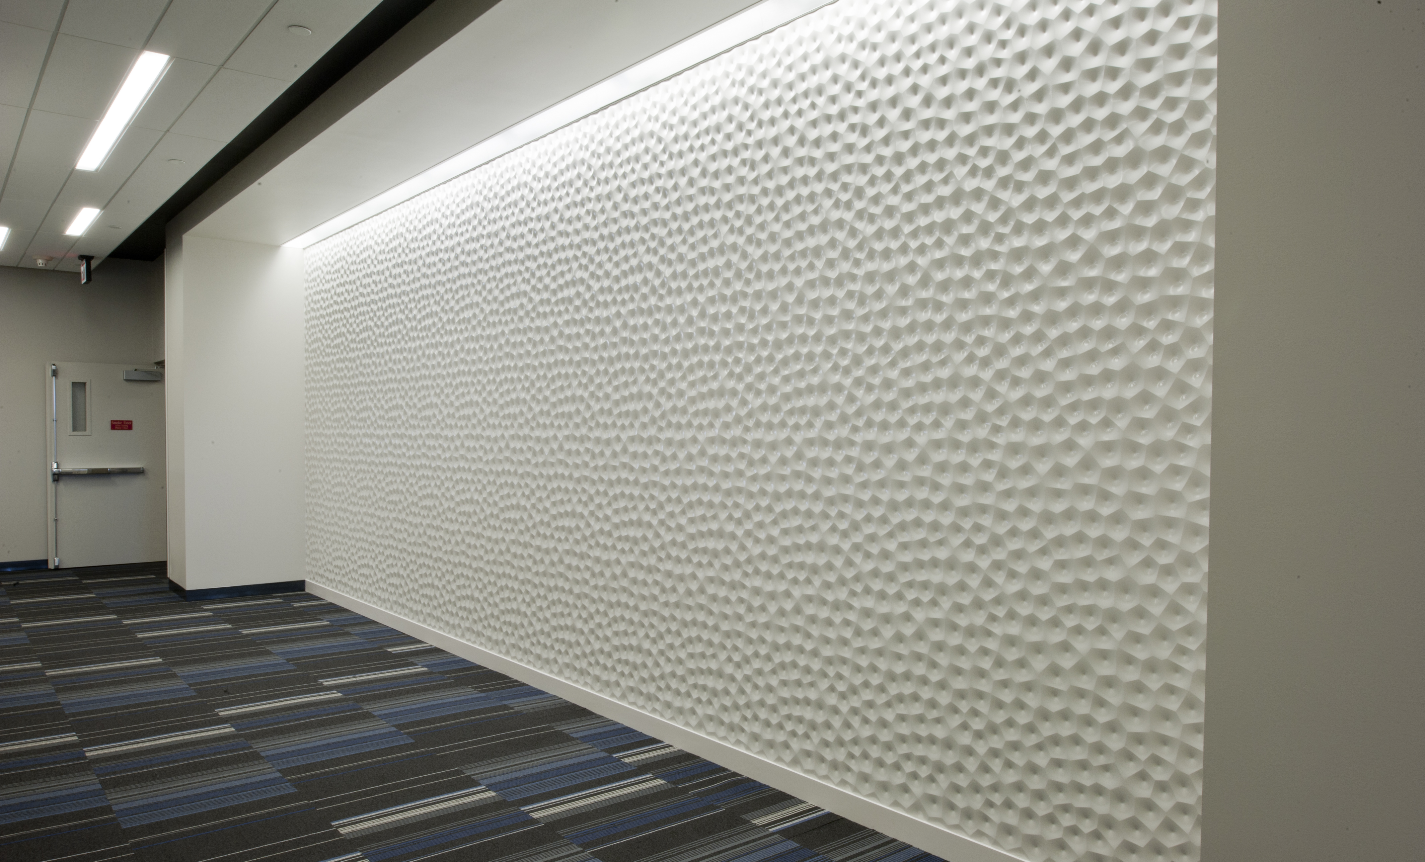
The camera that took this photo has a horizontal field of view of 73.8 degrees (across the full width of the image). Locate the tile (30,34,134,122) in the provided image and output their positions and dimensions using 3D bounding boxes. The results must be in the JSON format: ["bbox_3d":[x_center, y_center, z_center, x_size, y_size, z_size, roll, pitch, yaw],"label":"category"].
[{"bbox_3d":[-2.980,-1.659,4.487,0.293,0.020,1.224,0,0,-40],"label":"tile"}]

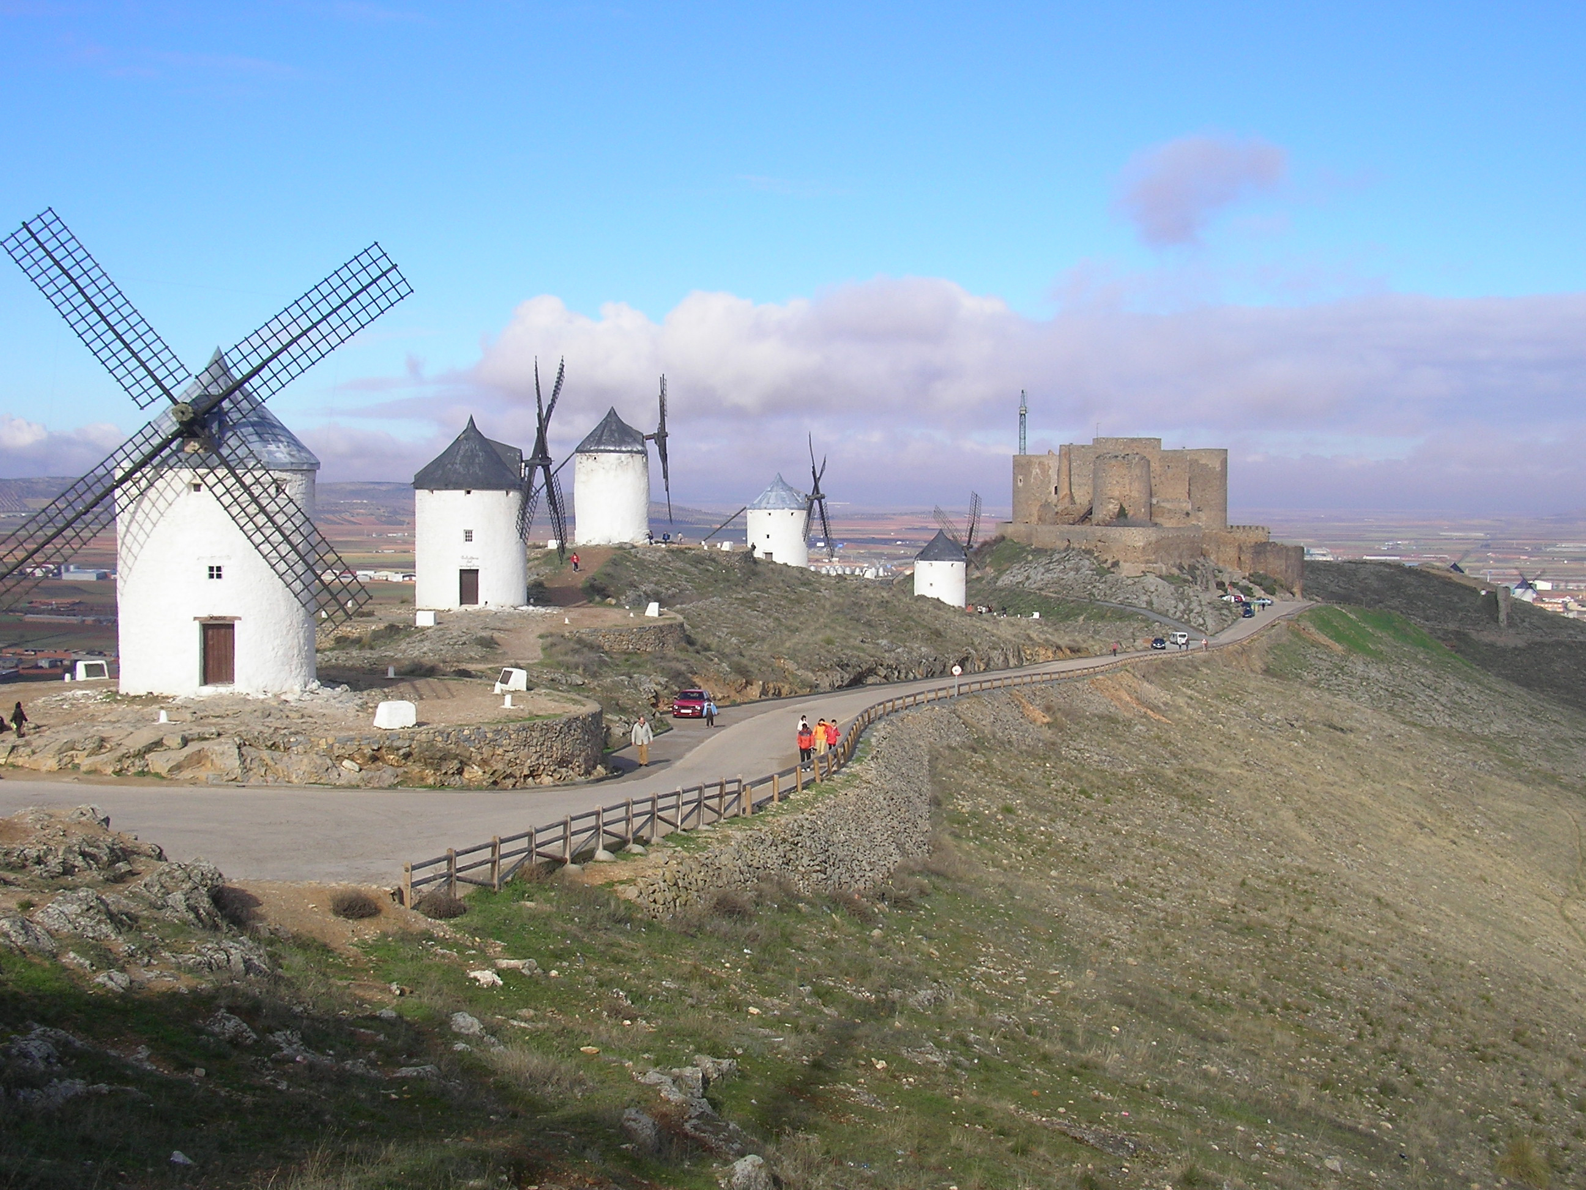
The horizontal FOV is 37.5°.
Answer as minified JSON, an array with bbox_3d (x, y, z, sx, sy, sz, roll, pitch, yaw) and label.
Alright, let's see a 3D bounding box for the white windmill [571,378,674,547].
[{"bbox_3d":[-15.256,-11.971,210.000,9.200,15.100,12.000,0,2,-3],"label":"white windmill"}]

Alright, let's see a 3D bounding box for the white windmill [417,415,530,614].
[{"bbox_3d":[-19.334,-4.955,140.500,6.900,11.500,6.900,0,2,-5],"label":"white windmill"}]

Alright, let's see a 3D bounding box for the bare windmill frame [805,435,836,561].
[{"bbox_3d":[2.850,-10.407,250.000,1.900,13.700,14.300,0,2,12],"label":"bare windmill frame"}]

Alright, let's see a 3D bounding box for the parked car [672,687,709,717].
[{"bbox_3d":[-5.162,5.506,118.000,1.660,1.430,4.000,0,2,5],"label":"parked car"}]

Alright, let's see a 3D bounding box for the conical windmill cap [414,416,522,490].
[{"bbox_3d":[-19.446,-8.568,140.500,6.800,4.350,6.800,0,2,0],"label":"conical windmill cap"}]

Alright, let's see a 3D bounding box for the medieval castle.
[{"bbox_3d":[59.205,-13.031,387.000,50.500,26.000,45.000,0,2,9],"label":"medieval castle"}]

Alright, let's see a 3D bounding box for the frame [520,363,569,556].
[{"bbox_3d":[-14.938,-8.084,140.500,1.900,12.500,13.200,0,2,3],"label":"frame"}]

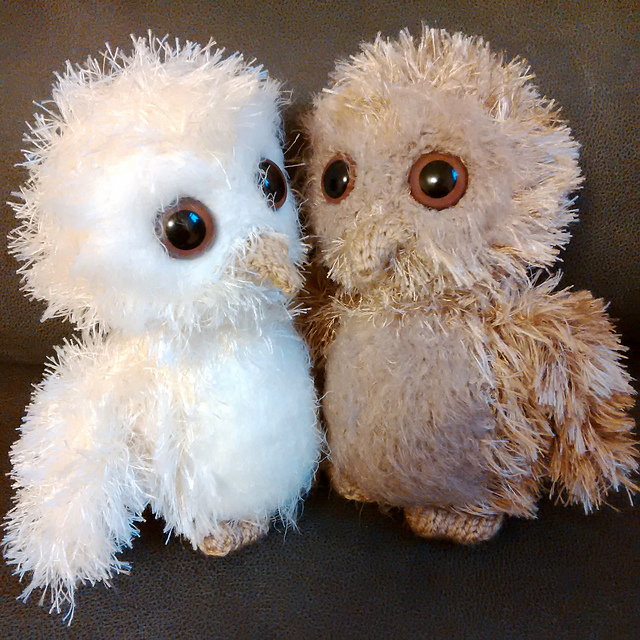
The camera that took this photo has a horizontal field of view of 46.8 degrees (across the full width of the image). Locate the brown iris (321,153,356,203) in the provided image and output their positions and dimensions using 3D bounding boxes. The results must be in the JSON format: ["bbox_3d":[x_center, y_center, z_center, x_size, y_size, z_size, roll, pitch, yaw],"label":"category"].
[{"bbox_3d":[0.008,-0.061,0.317,0.008,0.024,0.024,0,4,-43],"label":"brown iris"}]

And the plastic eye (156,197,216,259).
[{"bbox_3d":[-0.051,-0.035,0.285,0.024,0.024,0.008,-1,6,-12],"label":"plastic eye"}]

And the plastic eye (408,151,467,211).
[{"bbox_3d":[0.048,-0.056,0.297,0.024,0.024,0.008,1,5,9],"label":"plastic eye"}]

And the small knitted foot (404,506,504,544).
[{"bbox_3d":[0.060,0.085,0.328,0.041,0.018,0.028,11,30,17],"label":"small knitted foot"}]

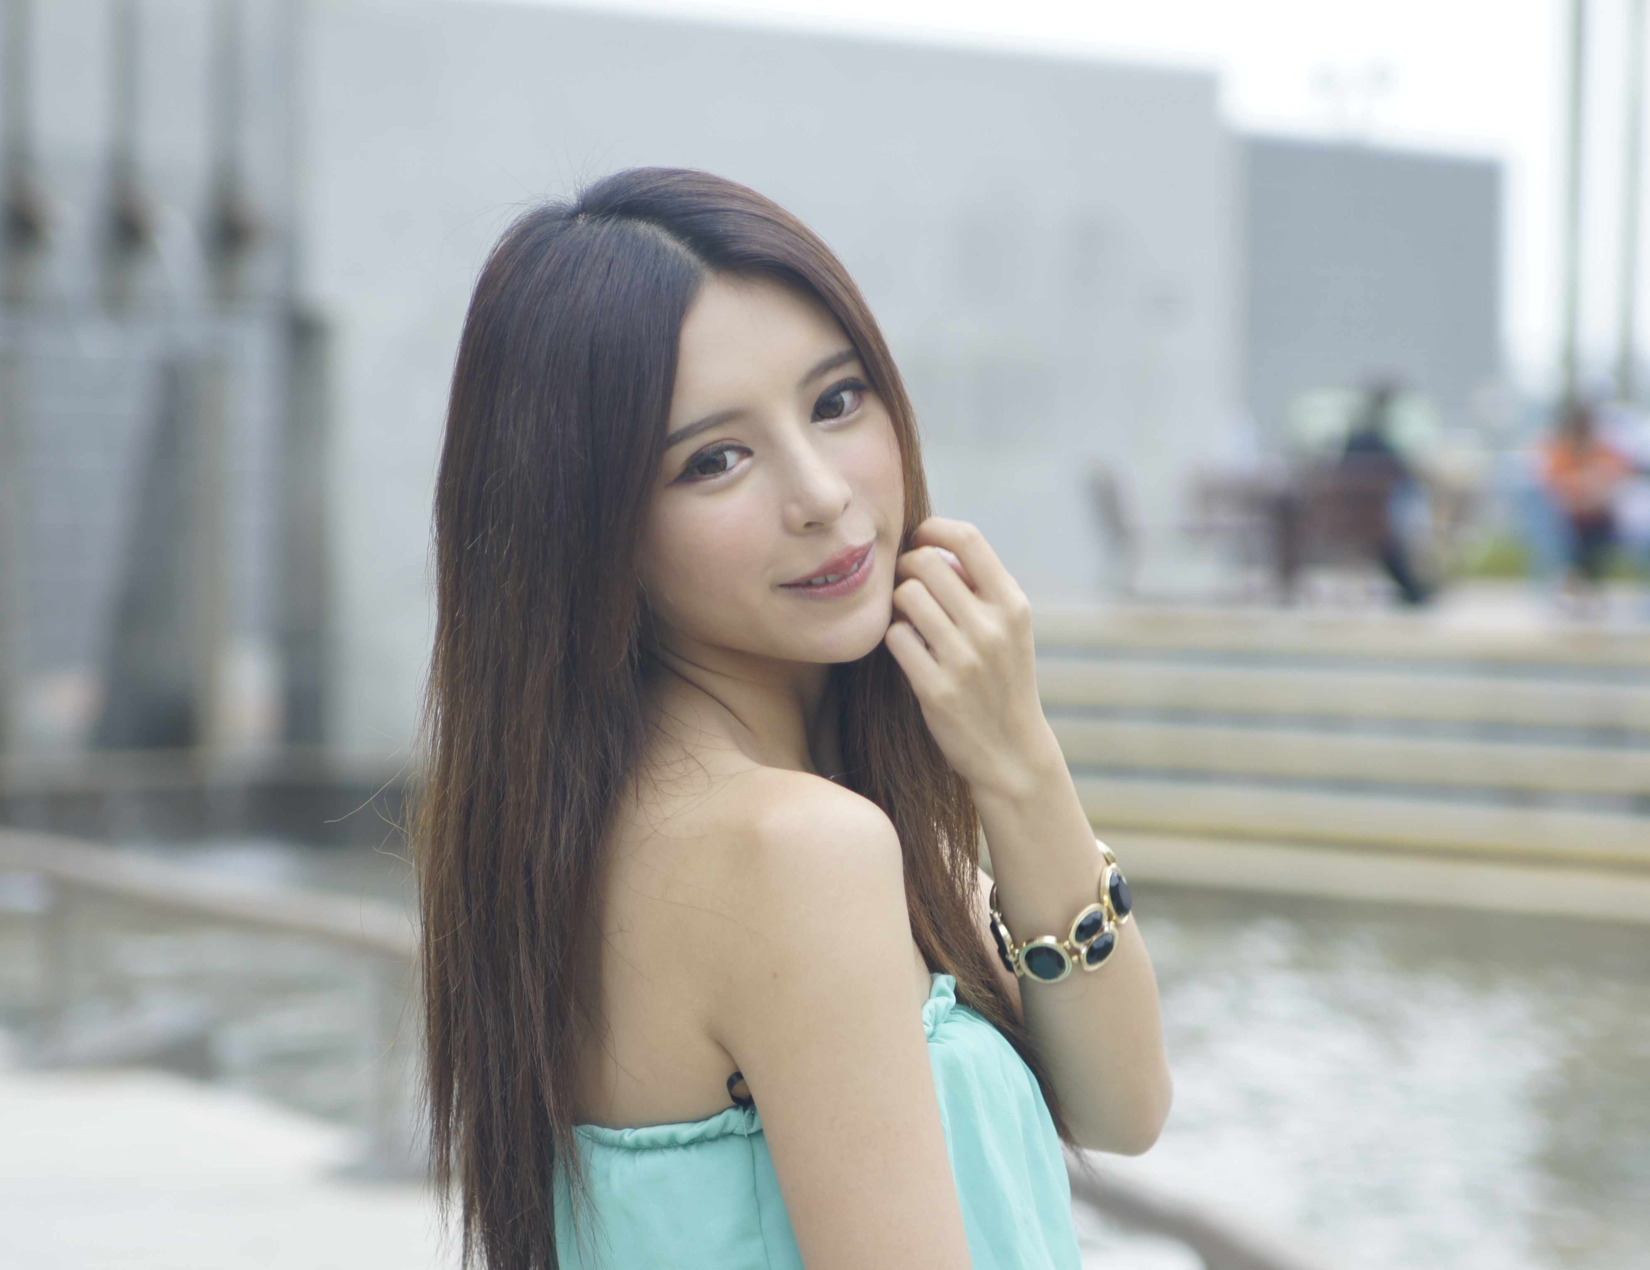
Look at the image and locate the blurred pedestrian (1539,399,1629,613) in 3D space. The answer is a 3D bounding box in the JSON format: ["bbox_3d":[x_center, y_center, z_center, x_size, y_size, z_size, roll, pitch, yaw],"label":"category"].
[{"bbox_3d":[4.801,-0.820,37.500,0.650,1.300,0.500,1,1,37],"label":"blurred pedestrian"}]

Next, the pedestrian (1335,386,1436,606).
[{"bbox_3d":[3.529,-0.890,37.500,0.620,1.360,0.500,0,1,6],"label":"pedestrian"}]

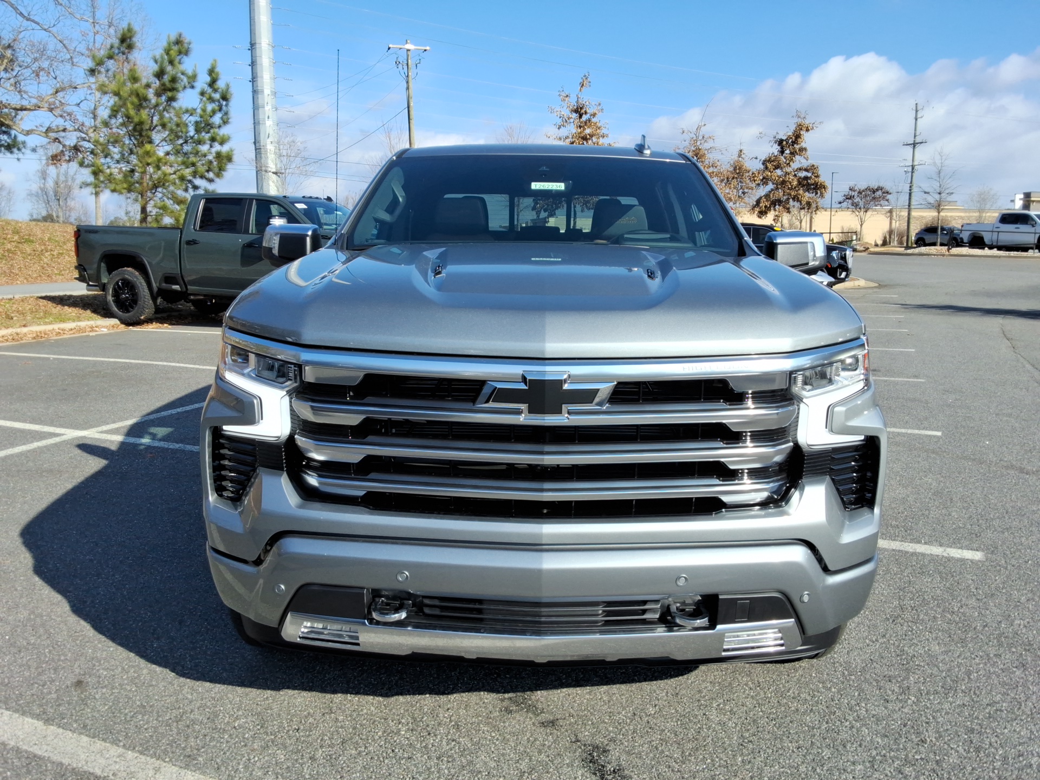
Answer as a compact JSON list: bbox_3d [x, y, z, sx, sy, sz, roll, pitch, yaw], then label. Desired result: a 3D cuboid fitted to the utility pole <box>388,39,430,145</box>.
[{"bbox_3d":[-6.079,-12.956,46.449,2.350,12.018,0.400,1,10,2],"label":"utility pole"}]

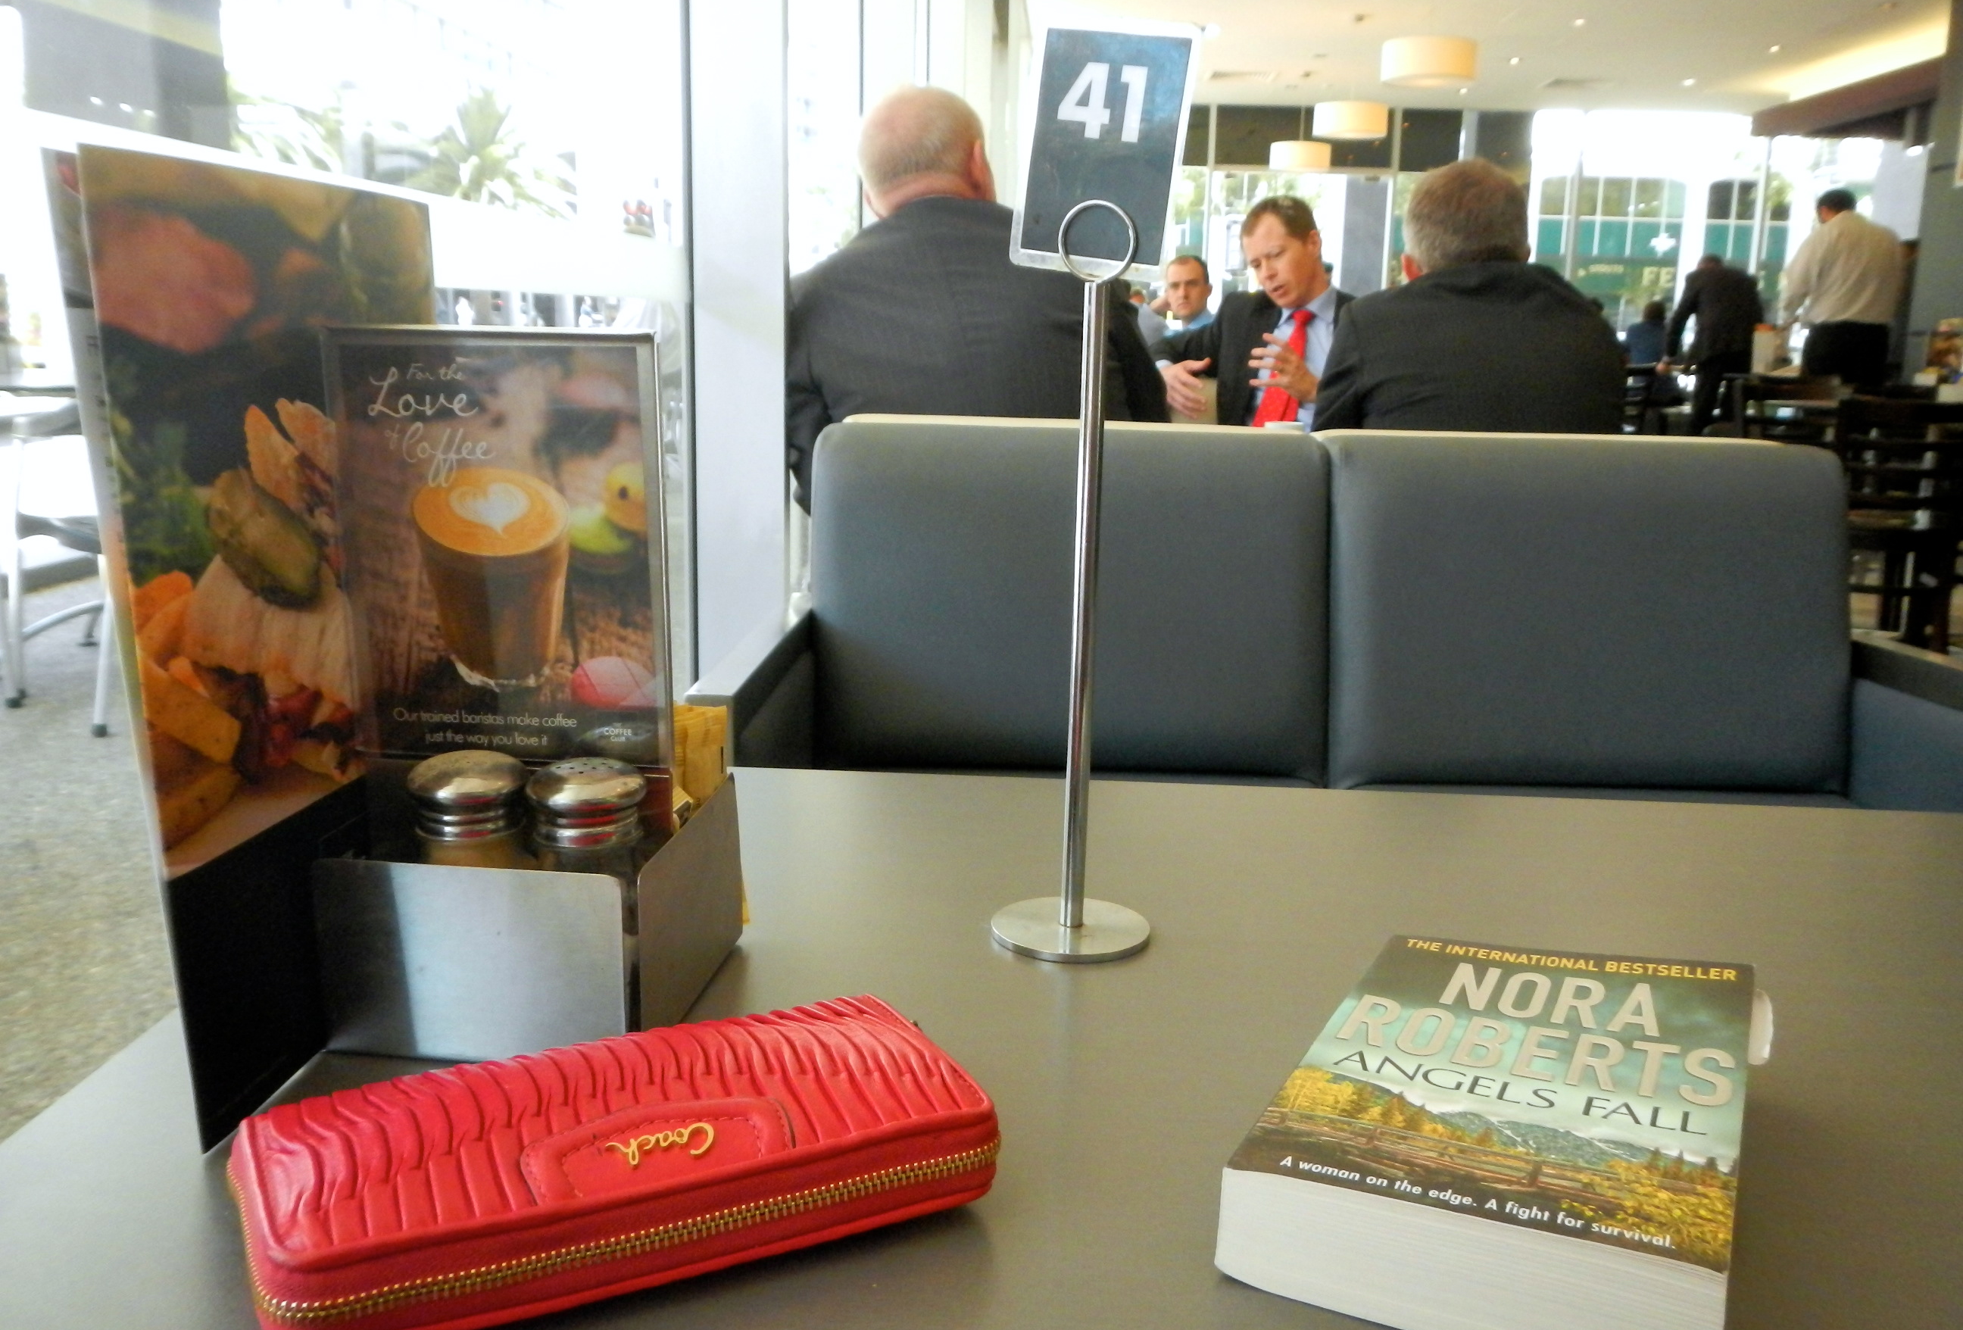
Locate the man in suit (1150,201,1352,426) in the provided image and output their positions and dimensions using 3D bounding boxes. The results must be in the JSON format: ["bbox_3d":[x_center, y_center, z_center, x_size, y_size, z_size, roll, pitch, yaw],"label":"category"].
[{"bbox_3d":[0.582,-0.343,3.298,0.550,1.290,0.750,3,12,8],"label":"man in suit"}]

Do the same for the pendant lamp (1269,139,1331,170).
[{"bbox_3d":[2.283,-3.644,11.364,0.450,0.170,0.450,1,12,0],"label":"pendant lamp"}]

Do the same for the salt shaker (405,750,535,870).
[{"bbox_3d":[-0.179,0.081,0.559,0.044,0.092,0.044,1,12,0],"label":"salt shaker"}]

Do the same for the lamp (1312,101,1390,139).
[{"bbox_3d":[2.127,-3.132,9.136,0.450,0.170,0.450,1,12,0],"label":"lamp"}]

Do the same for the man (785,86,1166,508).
[{"bbox_3d":[0.018,-0.163,2.346,0.540,1.310,0.750,2,12,6],"label":"man"}]

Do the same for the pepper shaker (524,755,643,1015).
[{"bbox_3d":[-0.137,0.082,0.554,0.044,0.092,0.044,1,12,0],"label":"pepper shaker"}]

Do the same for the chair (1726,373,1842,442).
[{"bbox_3d":[3.138,-0.726,6.376,0.440,0.860,0.480,2,12,6],"label":"chair"}]

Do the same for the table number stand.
[{"bbox_3d":[0.040,-0.033,0.634,0.067,0.296,0.067,1,12,0],"label":"table number stand"}]

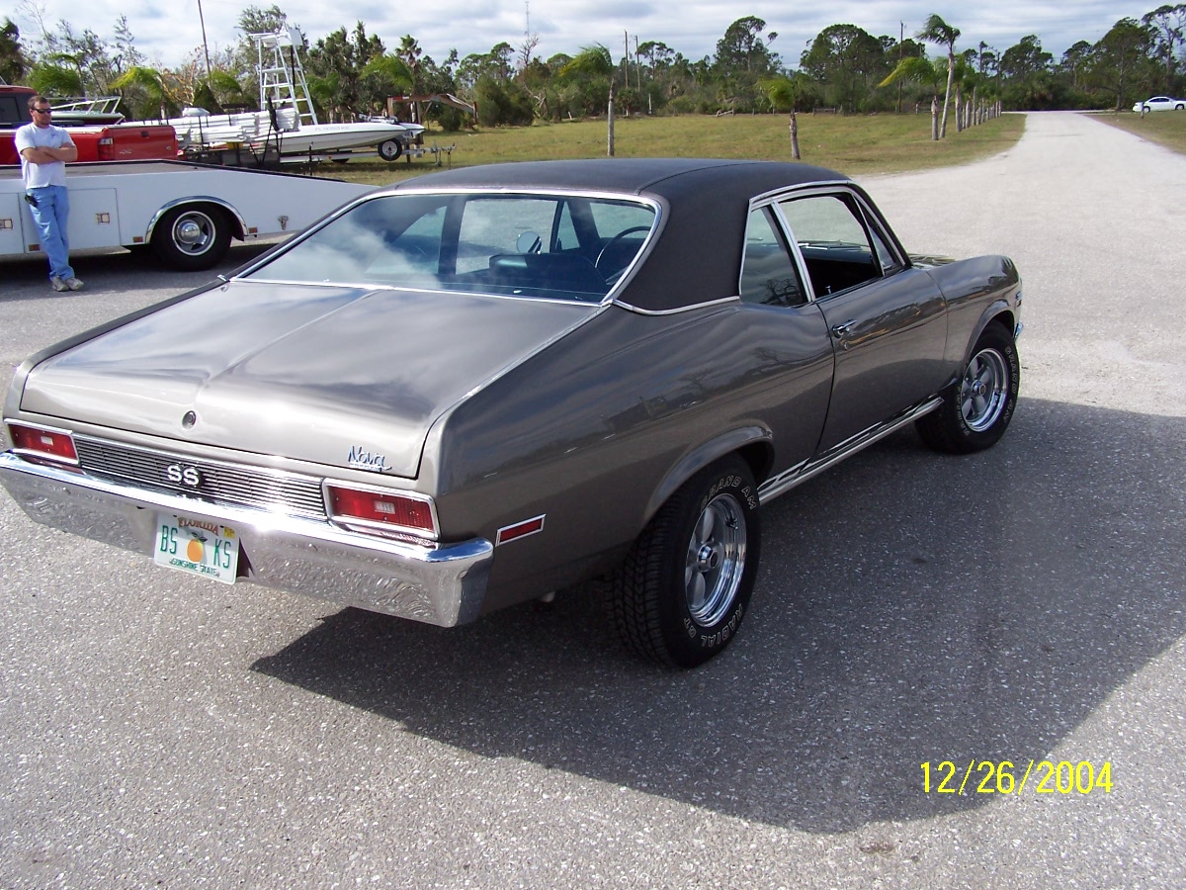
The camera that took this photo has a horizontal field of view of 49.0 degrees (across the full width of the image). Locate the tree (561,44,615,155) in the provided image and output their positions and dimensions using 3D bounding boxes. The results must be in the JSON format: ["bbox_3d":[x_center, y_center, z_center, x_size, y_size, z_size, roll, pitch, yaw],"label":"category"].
[{"bbox_3d":[-0.152,-11.284,42.848,1.809,3.490,1.628,-1,15,1],"label":"tree"}]

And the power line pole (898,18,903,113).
[{"bbox_3d":[32.493,-39.733,136.982,0.330,9.394,0.330,2,15,13],"label":"power line pole"}]

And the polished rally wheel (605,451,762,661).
[{"bbox_3d":[0.296,0.344,4.060,0.240,0.675,0.675,8,17,33],"label":"polished rally wheel"}]

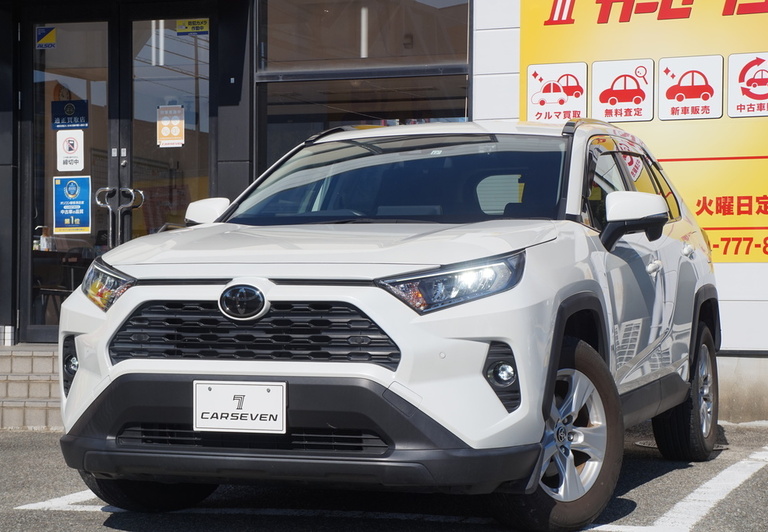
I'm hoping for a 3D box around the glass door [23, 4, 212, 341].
[{"bbox_3d":[-1.904,-0.650,11.900,1.470,2.370,0.080,0,-1,19],"label":"glass door"}]

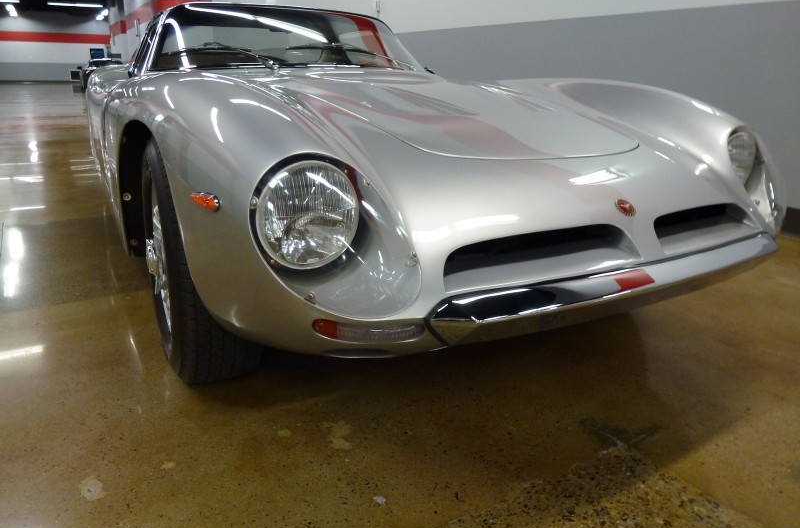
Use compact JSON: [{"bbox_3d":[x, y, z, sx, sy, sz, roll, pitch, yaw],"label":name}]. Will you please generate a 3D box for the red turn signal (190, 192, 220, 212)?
[{"bbox_3d":[-0.372,-0.118,1.065,0.082,0.036,0.030,15,23,35],"label":"red turn signal"}]

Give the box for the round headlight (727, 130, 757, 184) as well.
[{"bbox_3d":[0.937,-0.276,1.562,0.184,0.184,0.090,-10,22,-29],"label":"round headlight"}]

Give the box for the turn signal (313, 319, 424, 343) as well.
[{"bbox_3d":[-0.050,0.099,0.874,0.178,0.038,0.045,0,19,-4],"label":"turn signal"}]

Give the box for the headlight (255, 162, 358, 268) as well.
[{"bbox_3d":[-0.157,-0.084,0.942,0.184,0.184,0.090,-10,22,-29],"label":"headlight"}]

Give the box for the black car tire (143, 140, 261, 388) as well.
[{"bbox_3d":[-0.544,-0.005,1.508,0.215,0.660,0.660,-10,22,-29],"label":"black car tire"}]

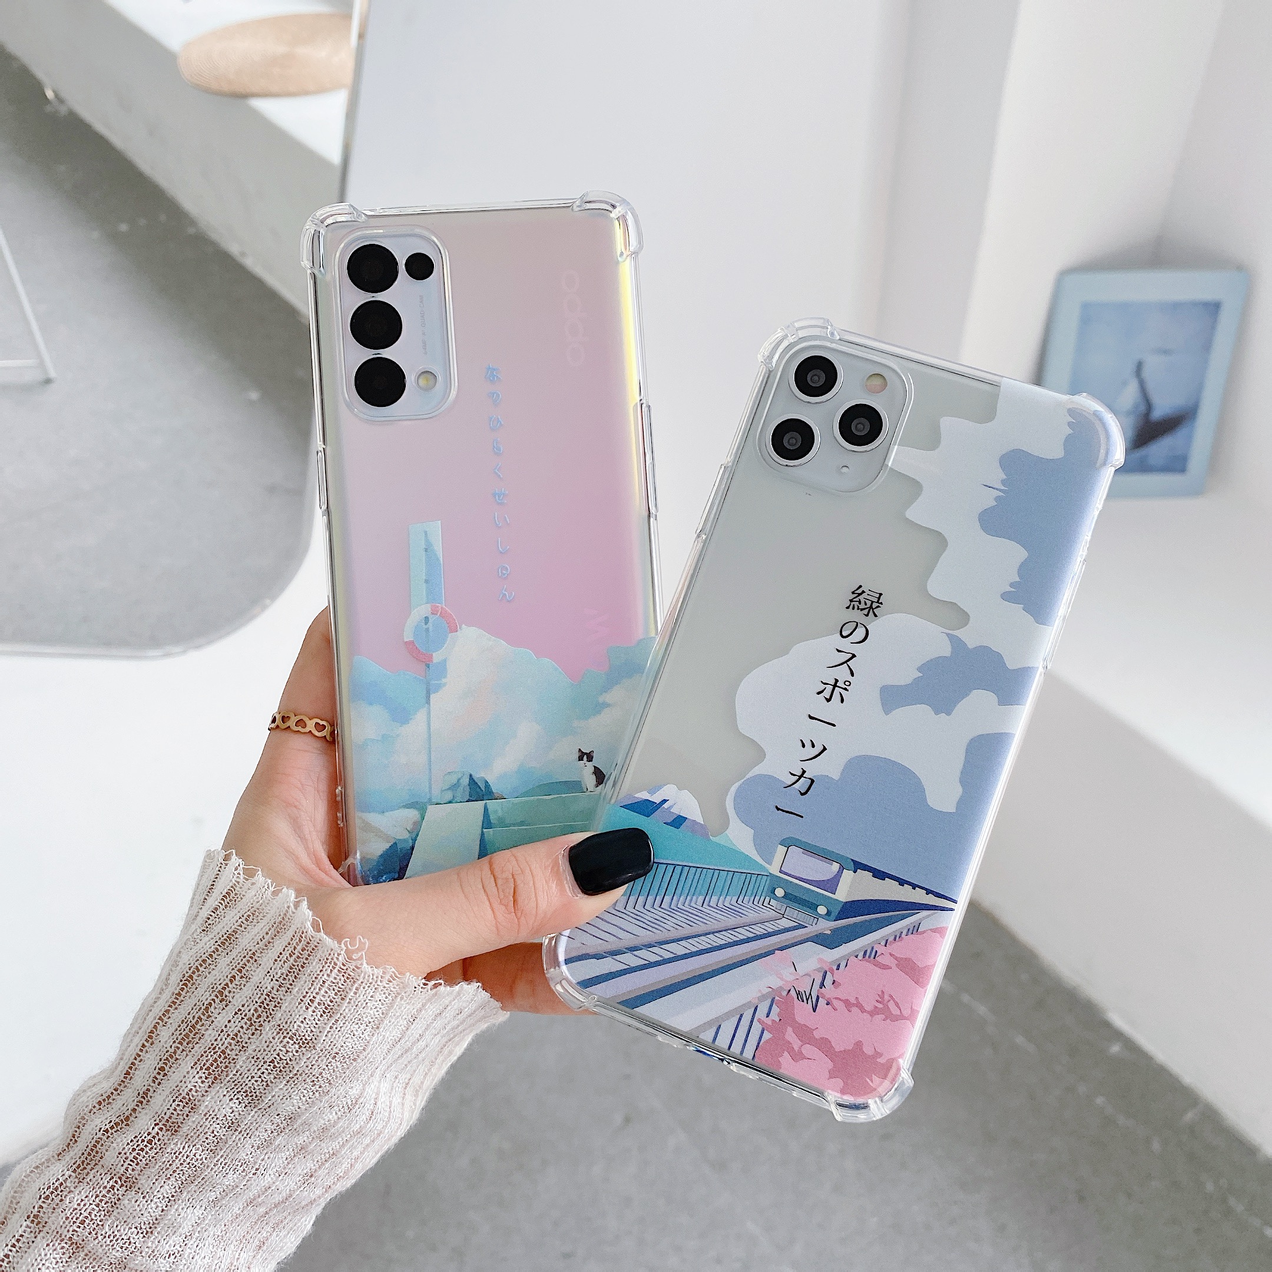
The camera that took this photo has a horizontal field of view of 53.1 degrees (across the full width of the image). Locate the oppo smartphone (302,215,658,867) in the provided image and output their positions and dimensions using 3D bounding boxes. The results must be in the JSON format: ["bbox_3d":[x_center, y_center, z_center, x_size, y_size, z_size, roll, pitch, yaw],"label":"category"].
[{"bbox_3d":[-0.033,-0.018,0.292,0.078,0.165,0.011,-4,-2,-1],"label":"oppo smartphone"}]

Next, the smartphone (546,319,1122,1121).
[{"bbox_3d":[0.043,0.013,0.277,0.083,0.011,0.164,19,83,9],"label":"smartphone"}]

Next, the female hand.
[{"bbox_3d":[-0.040,0.039,0.288,0.070,0.100,0.105,-10,45,56],"label":"female hand"}]

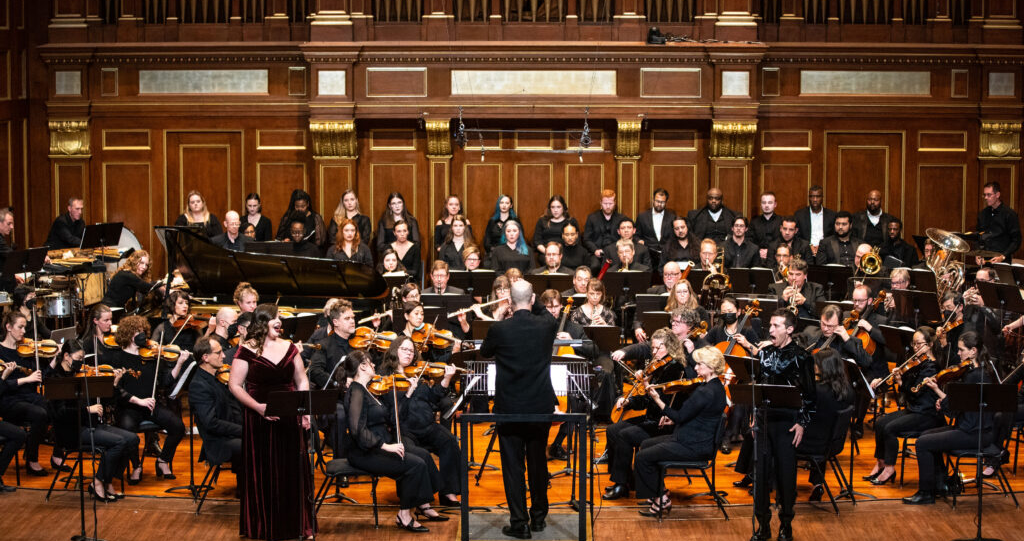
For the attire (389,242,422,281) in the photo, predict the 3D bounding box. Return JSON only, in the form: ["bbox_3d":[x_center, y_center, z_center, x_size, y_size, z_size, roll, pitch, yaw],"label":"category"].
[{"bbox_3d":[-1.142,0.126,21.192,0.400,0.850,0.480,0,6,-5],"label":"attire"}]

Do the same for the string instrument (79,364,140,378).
[{"bbox_3d":[-3.321,0.821,16.350,0.590,0.110,0.210,8,33,-22],"label":"string instrument"}]

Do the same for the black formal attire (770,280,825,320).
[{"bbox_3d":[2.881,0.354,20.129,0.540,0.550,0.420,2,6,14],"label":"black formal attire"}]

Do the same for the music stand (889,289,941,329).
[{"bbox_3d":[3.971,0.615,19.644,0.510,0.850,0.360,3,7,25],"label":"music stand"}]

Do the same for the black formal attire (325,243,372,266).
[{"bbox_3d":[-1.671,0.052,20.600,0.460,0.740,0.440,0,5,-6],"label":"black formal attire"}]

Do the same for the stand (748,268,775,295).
[{"bbox_3d":[2.530,0.514,21.076,0.510,1.100,0.420,1,6,14],"label":"stand"}]

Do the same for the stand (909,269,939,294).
[{"bbox_3d":[4.174,0.514,20.776,0.510,1.100,0.420,2,6,20],"label":"stand"}]

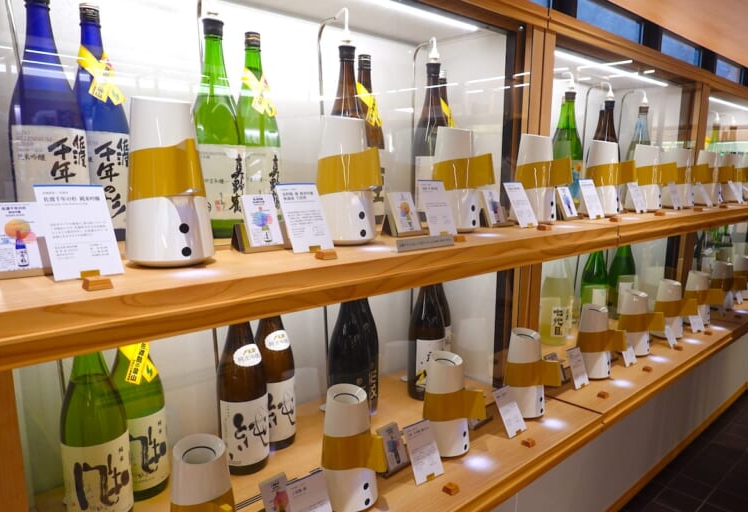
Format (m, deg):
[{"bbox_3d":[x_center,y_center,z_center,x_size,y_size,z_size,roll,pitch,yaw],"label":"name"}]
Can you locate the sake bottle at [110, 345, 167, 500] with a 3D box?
[{"bbox_3d":[-0.478,0.282,1.033,0.105,0.402,0.105,-8,12,-40],"label":"sake bottle"}]

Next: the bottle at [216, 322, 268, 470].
[{"bbox_3d":[-0.286,0.267,1.121,0.105,0.405,0.105,-8,12,-40],"label":"bottle"}]

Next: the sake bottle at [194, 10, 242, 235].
[{"bbox_3d":[-0.306,-0.244,1.001,0.105,0.407,0.105,-8,12,-40],"label":"sake bottle"}]

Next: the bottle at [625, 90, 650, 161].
[{"bbox_3d":[1.157,-0.449,2.228,0.105,0.430,0.105,-8,12,-40],"label":"bottle"}]

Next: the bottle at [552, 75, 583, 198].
[{"bbox_3d":[0.667,-0.376,1.765,0.105,0.420,0.105,-8,12,-40],"label":"bottle"}]

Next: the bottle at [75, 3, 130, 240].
[{"bbox_3d":[-0.486,-0.230,0.904,0.105,0.402,0.105,-8,12,-40],"label":"bottle"}]

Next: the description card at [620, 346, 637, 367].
[{"bbox_3d":[0.828,0.305,1.682,0.072,0.110,0.004,-8,-12,-40],"label":"description card"}]

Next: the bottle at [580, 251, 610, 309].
[{"bbox_3d":[0.913,0.111,2.114,0.105,0.405,0.105,-8,12,-40],"label":"bottle"}]

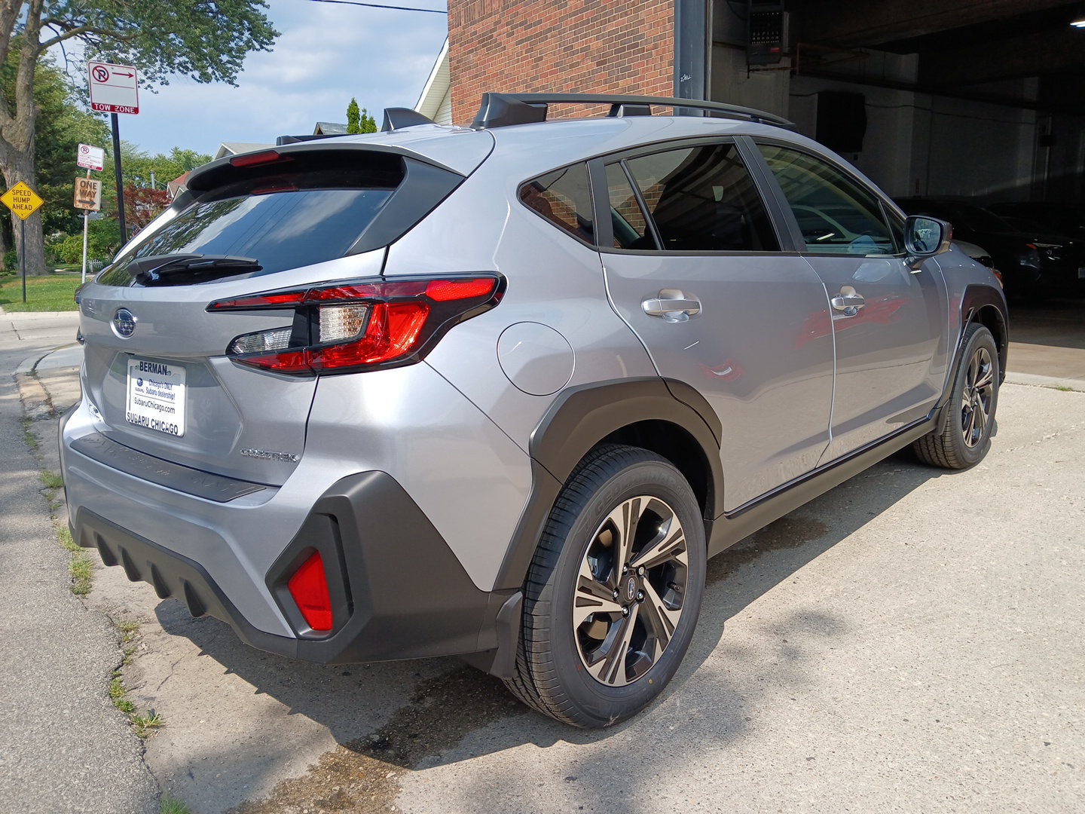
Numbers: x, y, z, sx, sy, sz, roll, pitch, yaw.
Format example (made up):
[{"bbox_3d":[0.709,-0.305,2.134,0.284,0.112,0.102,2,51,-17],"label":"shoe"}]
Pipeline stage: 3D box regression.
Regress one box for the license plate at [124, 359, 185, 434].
[{"bbox_3d":[-0.941,-0.026,1.978,0.307,0.155,0.012,6,3,43],"label":"license plate"}]

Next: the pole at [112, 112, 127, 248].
[{"bbox_3d":[-4.056,-1.694,7.894,0.055,3.070,0.055,-5,12,-26],"label":"pole"}]

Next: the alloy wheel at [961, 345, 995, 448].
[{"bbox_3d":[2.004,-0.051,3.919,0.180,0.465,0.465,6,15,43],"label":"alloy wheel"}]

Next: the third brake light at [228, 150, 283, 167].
[{"bbox_3d":[-0.739,-0.643,2.114,0.255,0.028,0.040,6,15,43],"label":"third brake light"}]

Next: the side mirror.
[{"bbox_3d":[1.470,-0.633,3.123,0.190,0.205,0.155,6,15,43],"label":"side mirror"}]

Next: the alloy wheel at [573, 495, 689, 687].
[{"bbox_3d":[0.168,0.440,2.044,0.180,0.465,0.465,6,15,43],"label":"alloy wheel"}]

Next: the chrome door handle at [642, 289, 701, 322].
[{"bbox_3d":[0.326,-0.255,2.042,0.055,0.075,0.225,6,15,43],"label":"chrome door handle"}]

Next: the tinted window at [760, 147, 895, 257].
[{"bbox_3d":[1.058,-0.736,2.936,0.810,0.415,0.050,-12,-7,-45],"label":"tinted window"}]

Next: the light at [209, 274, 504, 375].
[{"bbox_3d":[-0.366,-0.173,1.650,0.430,0.165,0.430,6,15,43],"label":"light"}]

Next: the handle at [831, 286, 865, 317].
[{"bbox_3d":[1.043,-0.357,2.759,0.055,0.080,0.225,6,15,43],"label":"handle"}]

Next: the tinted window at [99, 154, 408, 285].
[{"bbox_3d":[-0.801,-0.455,2.077,1.250,0.440,0.080,6,-31,43],"label":"tinted window"}]

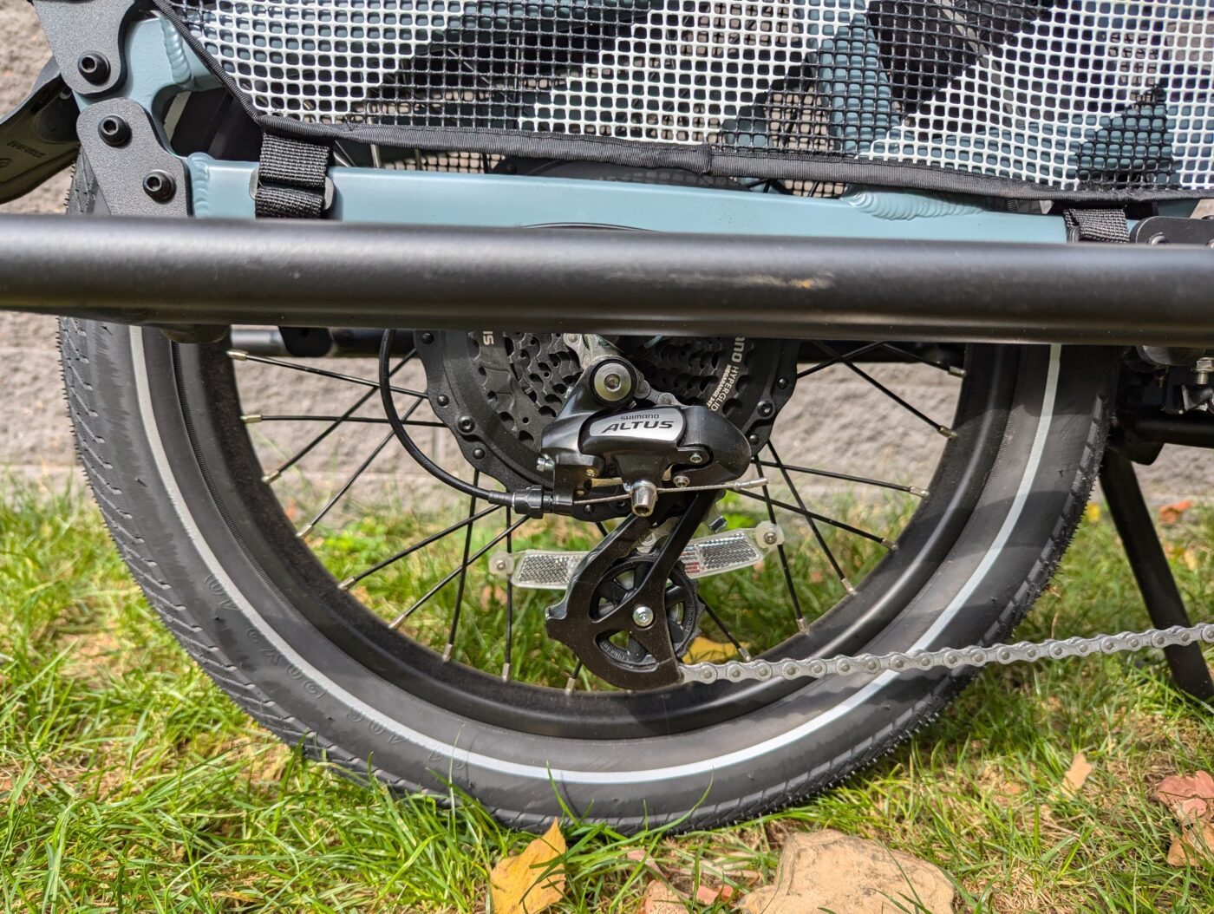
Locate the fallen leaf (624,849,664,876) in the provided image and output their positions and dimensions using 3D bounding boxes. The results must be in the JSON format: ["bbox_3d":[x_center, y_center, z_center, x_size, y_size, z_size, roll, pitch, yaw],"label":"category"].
[{"bbox_3d":[0.018,0.192,0.400,0.020,0.007,0.016,1,3,0],"label":"fallen leaf"}]

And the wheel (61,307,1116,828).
[{"bbox_3d":[0.004,-0.066,0.431,0.530,0.530,0.070,1,3,-5],"label":"wheel"}]

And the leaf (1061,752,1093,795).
[{"bbox_3d":[0.282,0.189,0.505,0.020,0.016,0.028,1,3,0],"label":"leaf"}]

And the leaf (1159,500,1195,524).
[{"bbox_3d":[1.080,0.104,1.600,0.066,0.035,0.050,1,3,0],"label":"leaf"}]

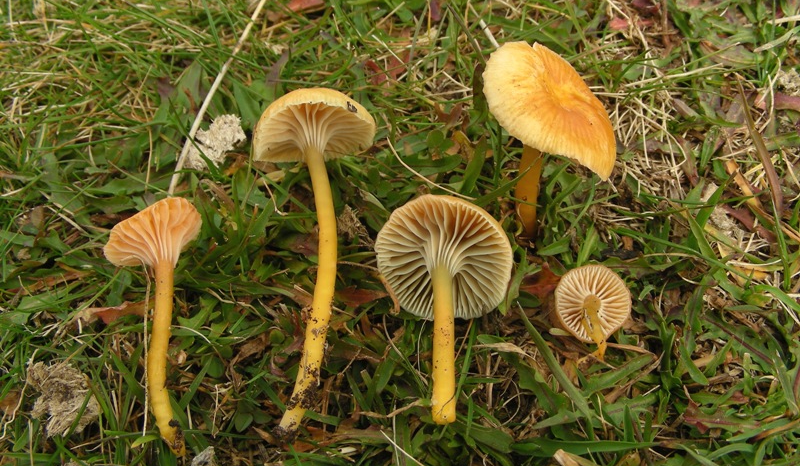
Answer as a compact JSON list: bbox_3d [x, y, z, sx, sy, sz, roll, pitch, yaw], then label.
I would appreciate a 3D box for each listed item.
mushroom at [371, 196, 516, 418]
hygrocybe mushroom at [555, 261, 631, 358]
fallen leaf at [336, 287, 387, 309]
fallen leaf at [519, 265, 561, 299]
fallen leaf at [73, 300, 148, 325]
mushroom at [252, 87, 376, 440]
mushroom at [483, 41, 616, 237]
[{"bbox_3d":[0.011,0.022,0.253,0.042,0.042,0.071,-1,52,0],"label":"mushroom"},{"bbox_3d":[0.056,0.023,0.251,0.023,0.023,0.030,-7,39,-3],"label":"hygrocybe mushroom"},{"bbox_3d":[-0.012,0.020,0.266,0.017,0.005,0.009,-4,54,-3],"label":"fallen leaf"},{"bbox_3d":[0.043,0.015,0.270,0.015,0.006,0.014,4,54,3],"label":"fallen leaf"},{"bbox_3d":[-0.086,0.024,0.264,0.022,0.006,0.010,-4,54,-3],"label":"fallen leaf"},{"bbox_3d":[-0.027,0.005,0.262,0.040,0.038,0.109,2,67,0],"label":"mushroom"},{"bbox_3d":[0.046,-0.028,0.270,0.041,0.061,0.041,0,54,0],"label":"mushroom"}]

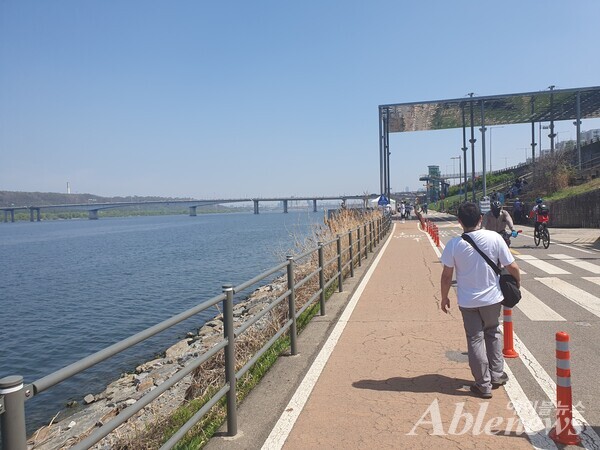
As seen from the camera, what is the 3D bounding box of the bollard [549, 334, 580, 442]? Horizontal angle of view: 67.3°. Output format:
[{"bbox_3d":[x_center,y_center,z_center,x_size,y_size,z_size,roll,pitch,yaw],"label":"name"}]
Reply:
[{"bbox_3d":[1.858,1.141,3.164,0.220,0.760,0.220,-2,2,14],"label":"bollard"}]

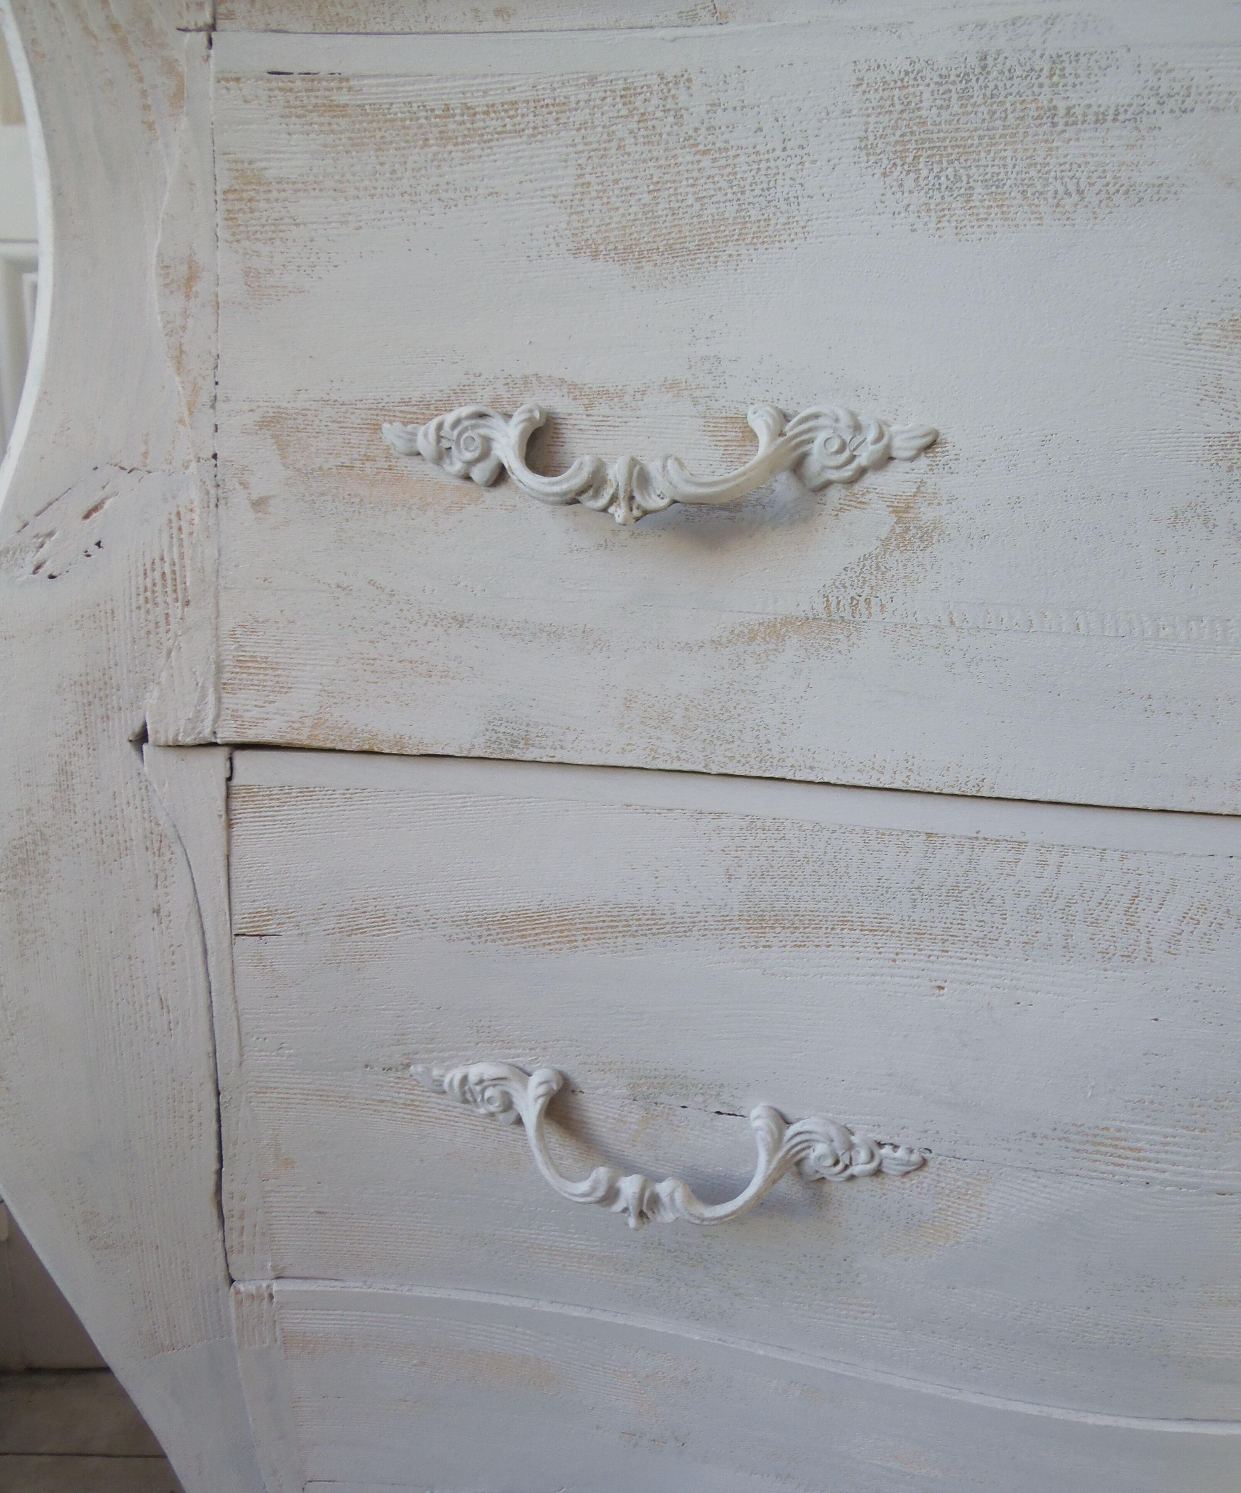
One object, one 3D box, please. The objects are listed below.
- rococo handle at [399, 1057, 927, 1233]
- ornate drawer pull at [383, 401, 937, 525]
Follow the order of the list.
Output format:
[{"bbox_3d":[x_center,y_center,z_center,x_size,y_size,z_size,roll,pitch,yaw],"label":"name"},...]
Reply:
[{"bbox_3d":[0.007,0.125,0.347,0.164,0.035,0.025,5,18,16],"label":"rococo handle"},{"bbox_3d":[0.004,-0.080,0.322,0.164,0.035,0.025,4,10,14],"label":"ornate drawer pull"}]

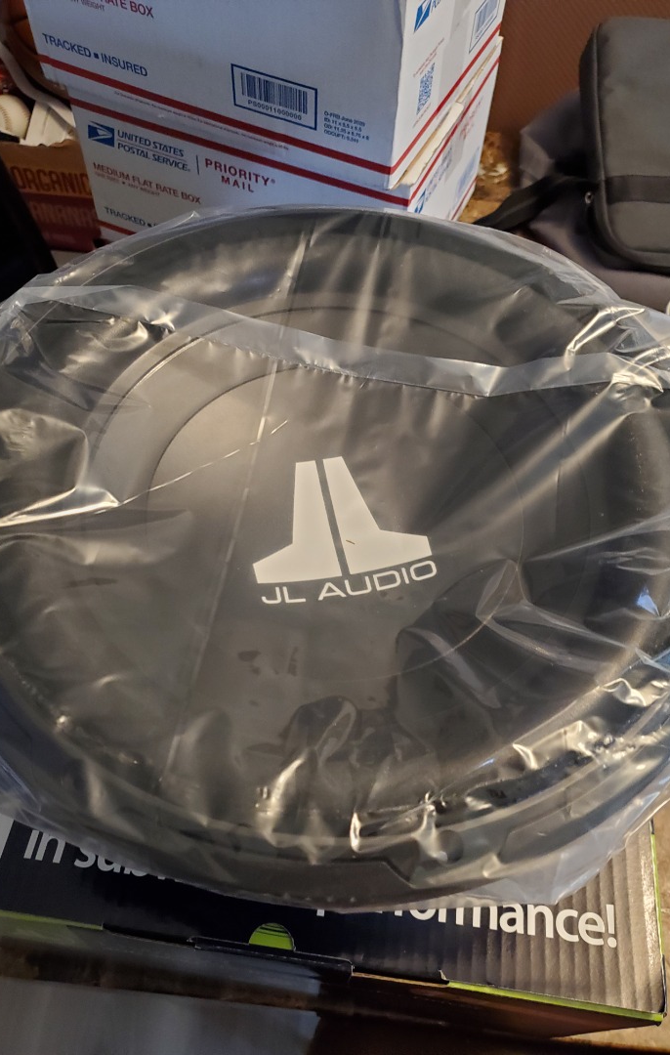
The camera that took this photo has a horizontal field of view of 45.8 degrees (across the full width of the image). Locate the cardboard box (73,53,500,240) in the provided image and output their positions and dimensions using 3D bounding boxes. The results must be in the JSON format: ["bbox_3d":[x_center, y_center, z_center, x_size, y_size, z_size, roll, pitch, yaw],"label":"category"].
[{"bbox_3d":[-0.035,-0.338,0.698,0.286,0.147,0.220,21,59,11],"label":"cardboard box"}]

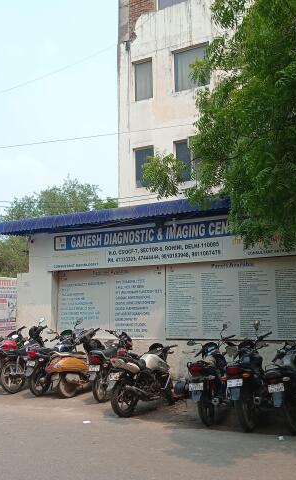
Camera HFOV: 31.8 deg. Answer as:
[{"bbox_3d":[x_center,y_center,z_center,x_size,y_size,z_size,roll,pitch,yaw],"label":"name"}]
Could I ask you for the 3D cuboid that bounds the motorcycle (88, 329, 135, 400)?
[{"bbox_3d":[-0.638,2.274,9.404,0.750,1.120,1.980,-4,-8,20],"label":"motorcycle"}]

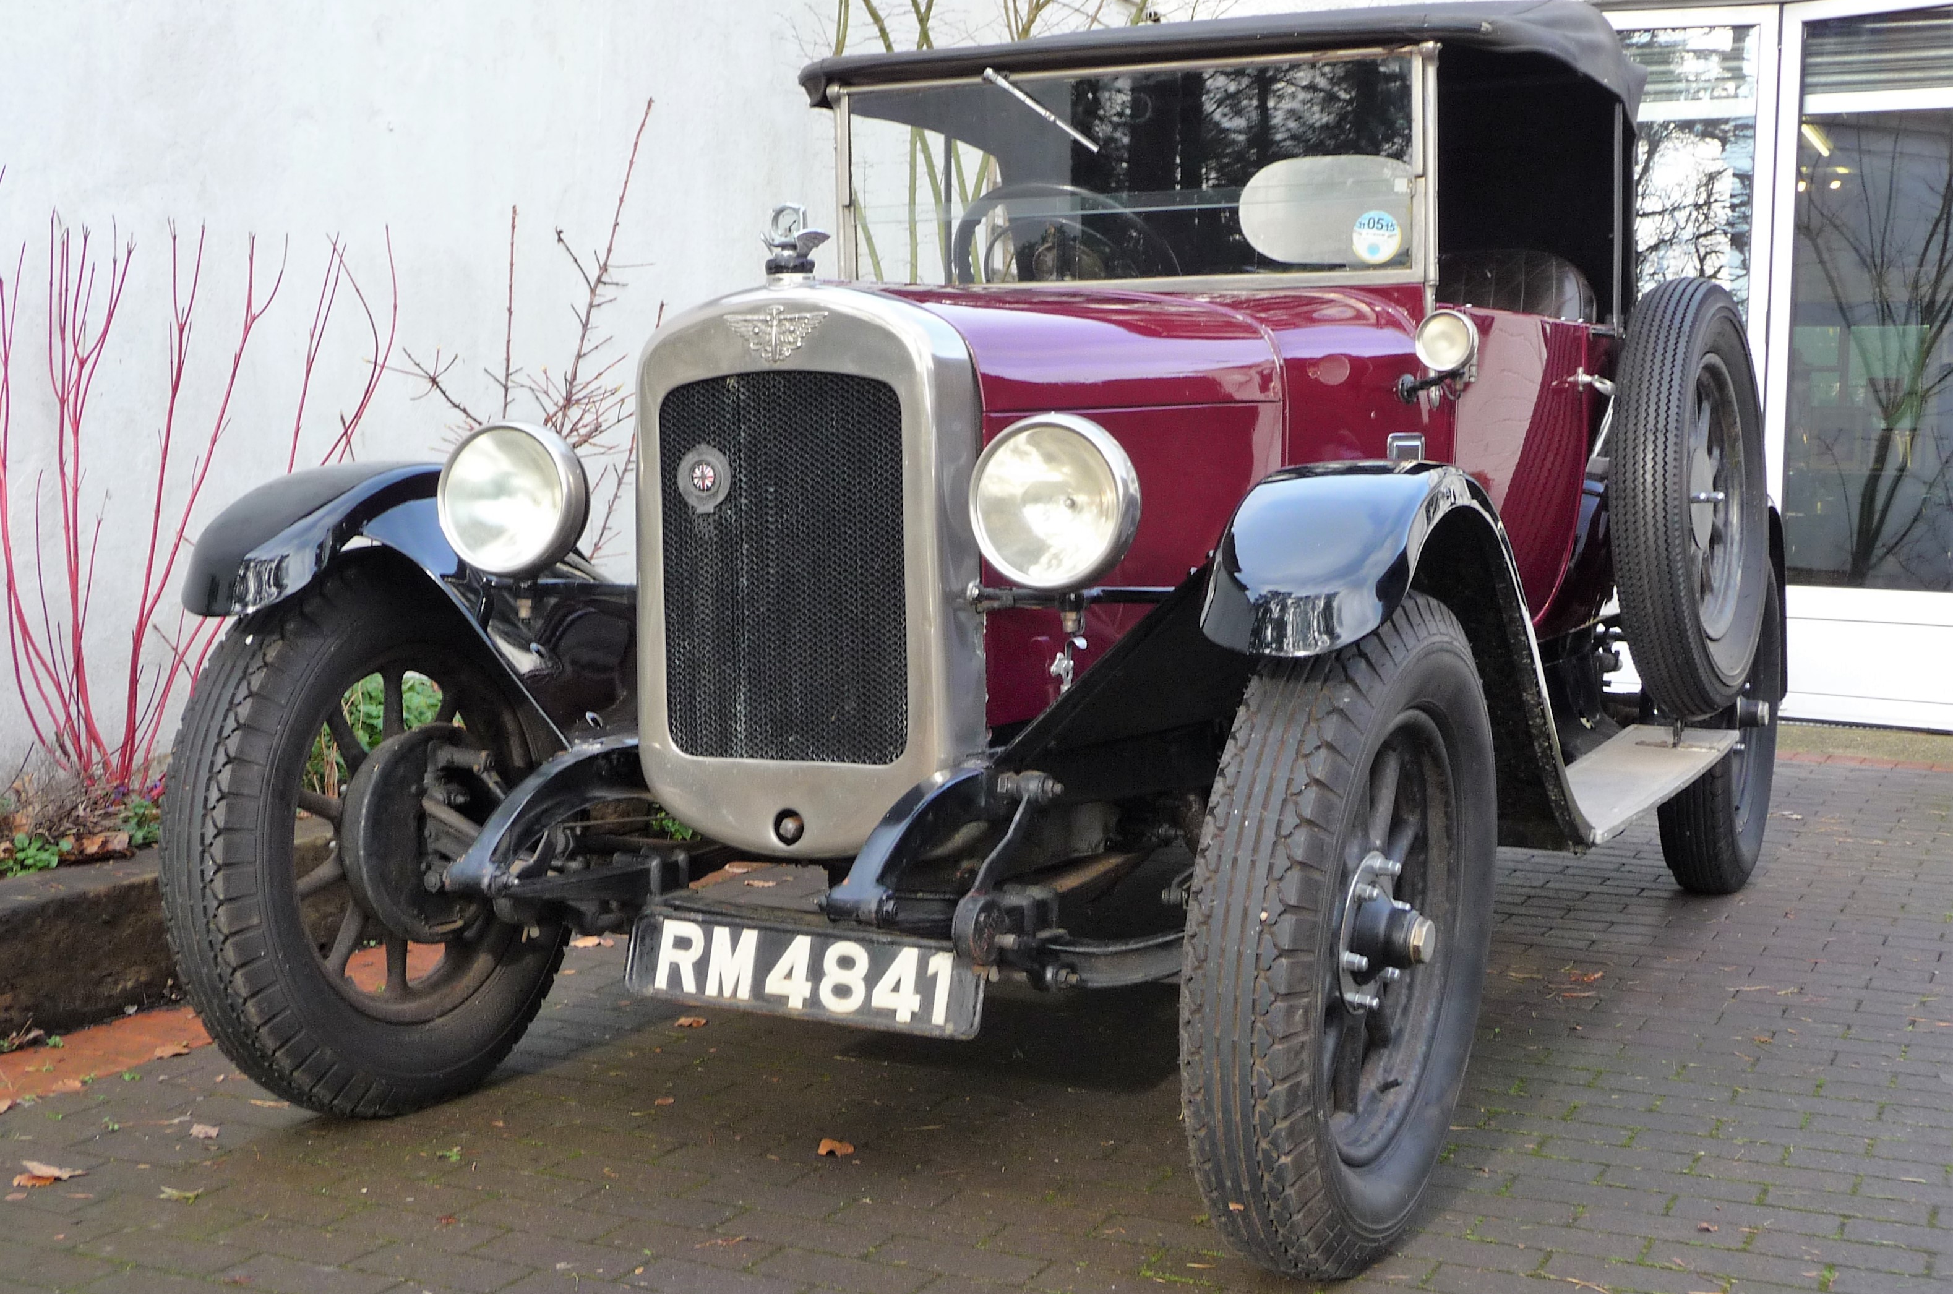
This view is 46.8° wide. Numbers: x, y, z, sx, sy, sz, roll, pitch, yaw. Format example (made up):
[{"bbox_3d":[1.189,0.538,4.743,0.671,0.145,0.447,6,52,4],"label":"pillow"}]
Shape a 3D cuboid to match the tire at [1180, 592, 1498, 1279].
[{"bbox_3d":[0.438,0.324,2.604,0.158,0.800,0.800,6,6,26],"label":"tire"}]

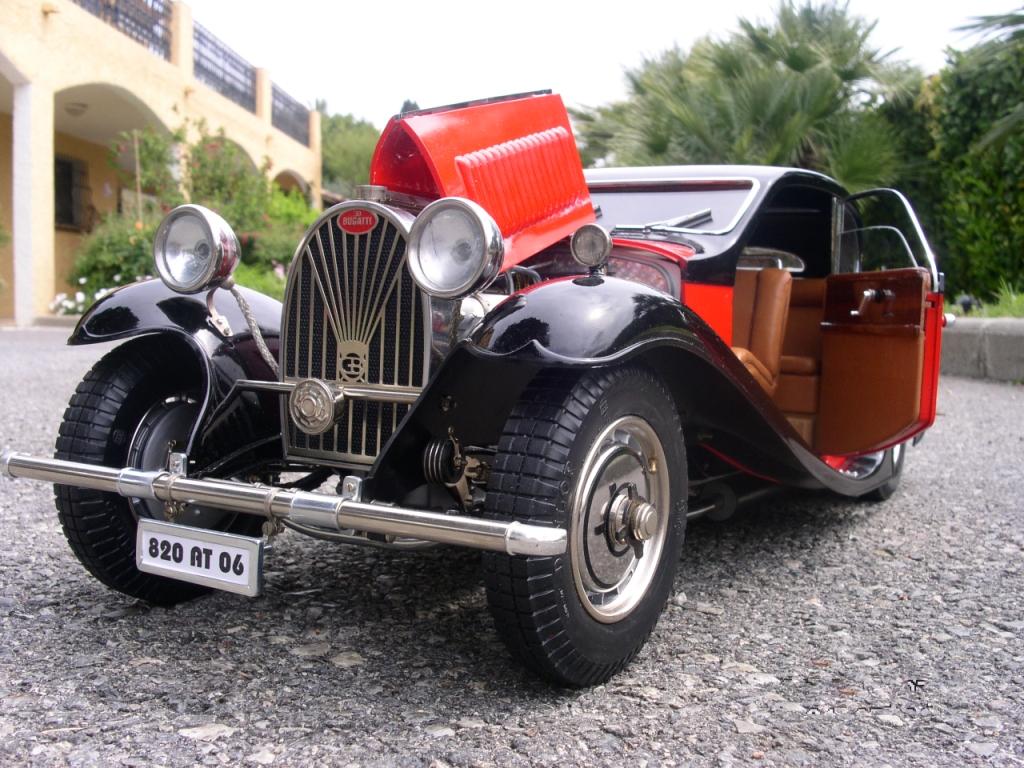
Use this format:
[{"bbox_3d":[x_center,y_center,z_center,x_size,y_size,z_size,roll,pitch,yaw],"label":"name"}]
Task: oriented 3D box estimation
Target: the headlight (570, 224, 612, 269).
[{"bbox_3d":[0.026,-0.042,0.345,0.013,0.014,0.010,3,4,30],"label":"headlight"}]

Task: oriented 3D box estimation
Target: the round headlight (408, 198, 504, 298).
[{"bbox_3d":[-0.014,-0.040,0.336,0.029,0.030,0.021,3,4,30],"label":"round headlight"}]

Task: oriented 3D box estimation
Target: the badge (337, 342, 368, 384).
[{"bbox_3d":[-0.053,-0.007,0.375,0.013,0.013,0.002,3,4,30],"label":"badge"}]

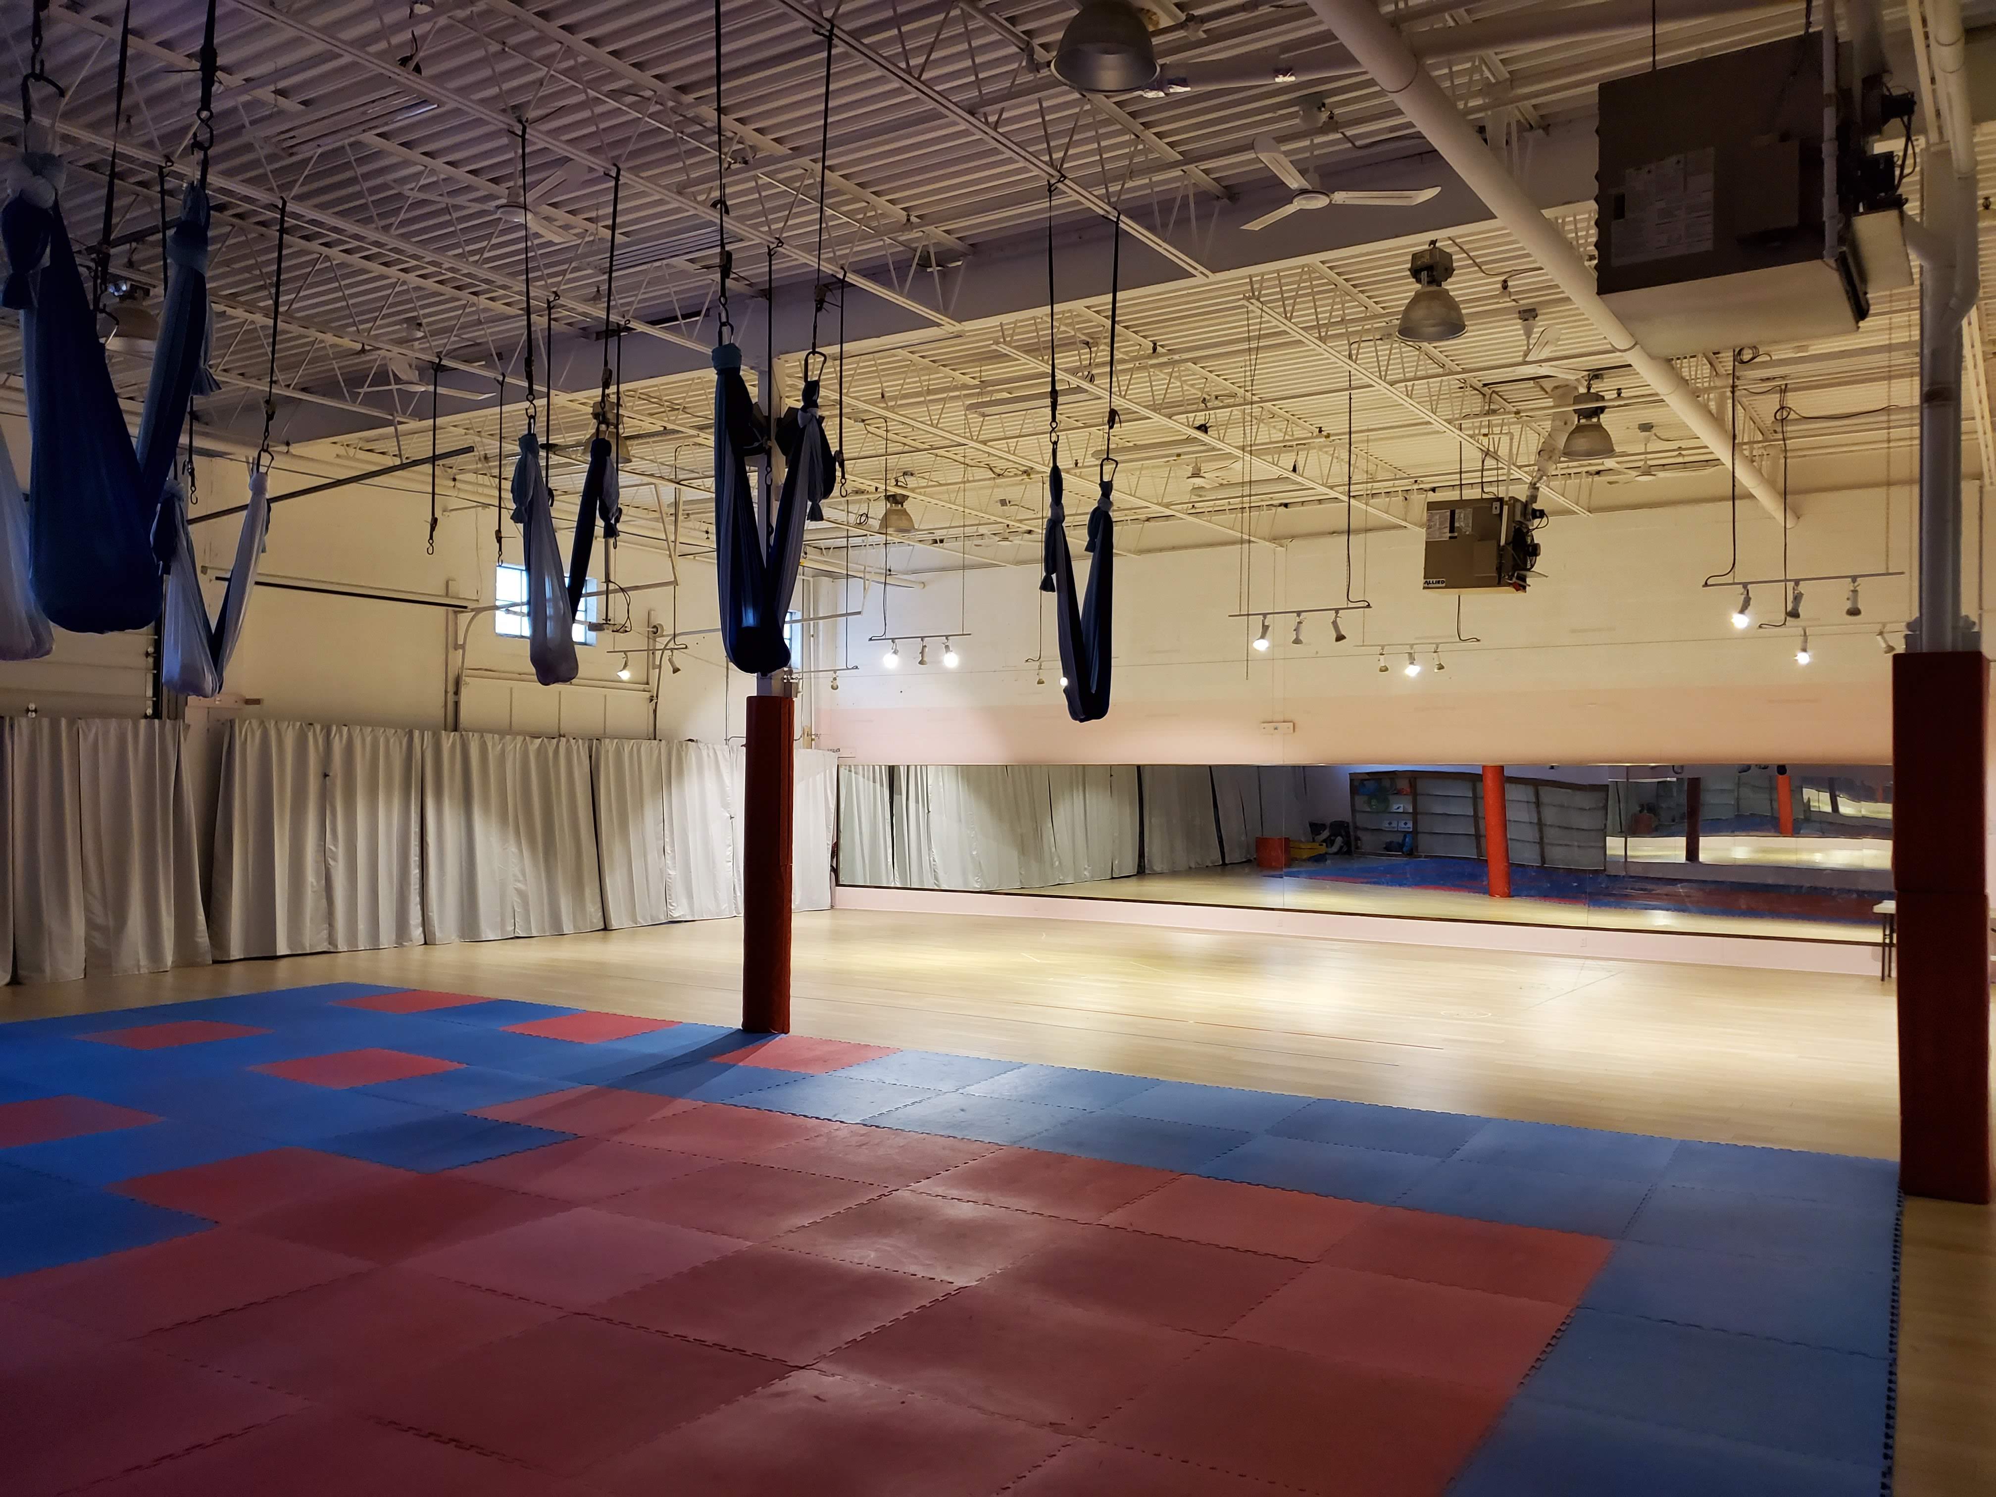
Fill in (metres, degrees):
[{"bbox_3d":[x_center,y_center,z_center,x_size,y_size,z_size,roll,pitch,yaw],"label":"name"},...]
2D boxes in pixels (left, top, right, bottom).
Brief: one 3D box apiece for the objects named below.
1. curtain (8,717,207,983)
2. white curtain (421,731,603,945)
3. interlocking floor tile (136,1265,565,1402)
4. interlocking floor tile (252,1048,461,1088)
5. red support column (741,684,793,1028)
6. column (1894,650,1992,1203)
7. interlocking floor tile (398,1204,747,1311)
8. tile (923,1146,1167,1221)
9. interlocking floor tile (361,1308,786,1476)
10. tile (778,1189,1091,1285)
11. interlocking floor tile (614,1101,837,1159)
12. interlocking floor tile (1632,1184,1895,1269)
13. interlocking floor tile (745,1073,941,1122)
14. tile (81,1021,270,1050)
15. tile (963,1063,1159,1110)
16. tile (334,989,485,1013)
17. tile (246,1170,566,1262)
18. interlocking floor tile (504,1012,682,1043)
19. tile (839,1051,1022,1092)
[{"bbox_3d":[-8.460,0.929,14.442,0.160,2.446,1.802,0,-2,33],"label":"curtain"},{"bbox_3d":[-6.015,1.089,18.842,0.150,2.496,2.500,-1,-2,38],"label":"white curtain"},{"bbox_3d":[-2.177,1.976,5.078,1.000,0.025,1.000,0,-2,31],"label":"interlocking floor tile"},{"bbox_3d":[-4.120,2.081,9.704,1.000,0.025,1.000,0,-2,30],"label":"interlocking floor tile"},{"bbox_3d":[-1.760,0.873,11.552,0.290,2.610,0.290,0,-2,33],"label":"red support column"},{"bbox_3d":[4.522,0.832,7.176,0.346,2.559,0.326,0,-2,31],"label":"column"},{"bbox_3d":[-1.622,1.976,5.826,0.987,0.030,0.987,0,-2,31],"label":"interlocking floor tile"},{"bbox_3d":[0.238,2.073,7.136,1.000,0.030,1.000,0,-2,30],"label":"tile"},{"bbox_3d":[-1.308,1.973,4.593,1.000,0.025,1.000,0,-2,31],"label":"interlocking floor tile"},{"bbox_3d":[-0.269,2.005,6.180,0.987,0.030,0.987,0,-2,31],"label":"tile"},{"bbox_3d":[-1.495,2.072,8.138,1.000,0.025,1.000,0,-2,30],"label":"interlocking floor tile"},{"bbox_3d":[3.318,2.092,6.510,1.000,0.025,1.000,0,-2,30],"label":"interlocking floor tile"},{"bbox_3d":[-0.980,2.111,9.014,1.000,0.025,1.000,0,-2,31],"label":"interlocking floor tile"},{"bbox_3d":[-5.914,2.103,10.842,1.000,0.025,1.000,0,-2,31],"label":"tile"},{"bbox_3d":[0.383,2.107,9.272,0.987,0.030,0.987,0,-2,31],"label":"tile"},{"bbox_3d":[-4.872,2.155,12.551,1.000,0.025,1.000,0,-2,30],"label":"tile"},{"bbox_3d":[-2.514,2.007,6.432,1.000,0.025,1.000,0,-2,30],"label":"tile"},{"bbox_3d":[-3.097,2.148,11.459,1.000,0.025,1.000,0,-2,30],"label":"interlocking floor tile"},{"bbox_3d":[-0.471,2.111,9.775,0.987,0.030,0.987,0,-2,31],"label":"tile"}]

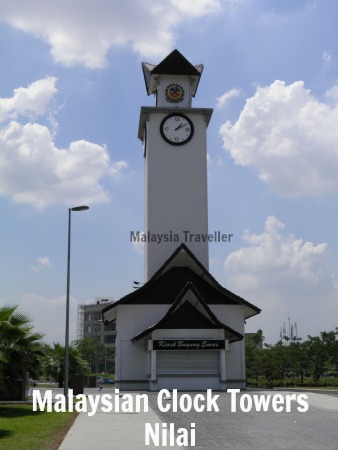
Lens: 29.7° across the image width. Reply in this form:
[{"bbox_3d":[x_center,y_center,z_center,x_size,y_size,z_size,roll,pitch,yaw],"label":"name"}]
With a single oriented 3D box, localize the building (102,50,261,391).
[{"bbox_3d":[0.591,-1.175,46.376,10.343,25.289,13.263,1,-12,-5],"label":"building"}]

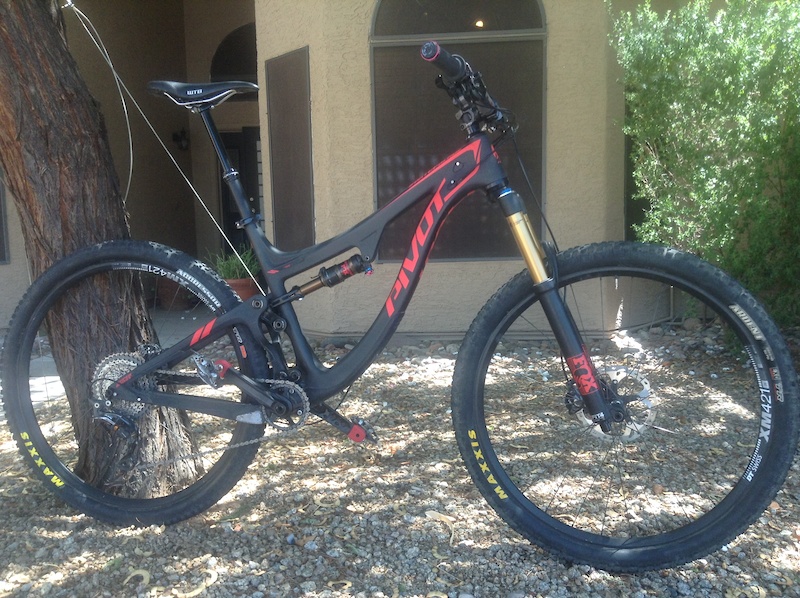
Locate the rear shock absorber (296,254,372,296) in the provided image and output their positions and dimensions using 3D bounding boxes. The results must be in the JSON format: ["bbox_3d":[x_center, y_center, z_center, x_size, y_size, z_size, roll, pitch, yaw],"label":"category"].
[{"bbox_3d":[-0.157,-0.051,1.810,0.199,0.062,0.055,-27,-1,12],"label":"rear shock absorber"}]

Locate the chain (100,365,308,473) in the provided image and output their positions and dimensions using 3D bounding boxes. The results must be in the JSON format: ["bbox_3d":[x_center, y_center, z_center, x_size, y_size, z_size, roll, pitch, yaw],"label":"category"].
[{"bbox_3d":[-0.480,0.302,1.855,0.548,0.266,0.040,1,5,11],"label":"chain"}]

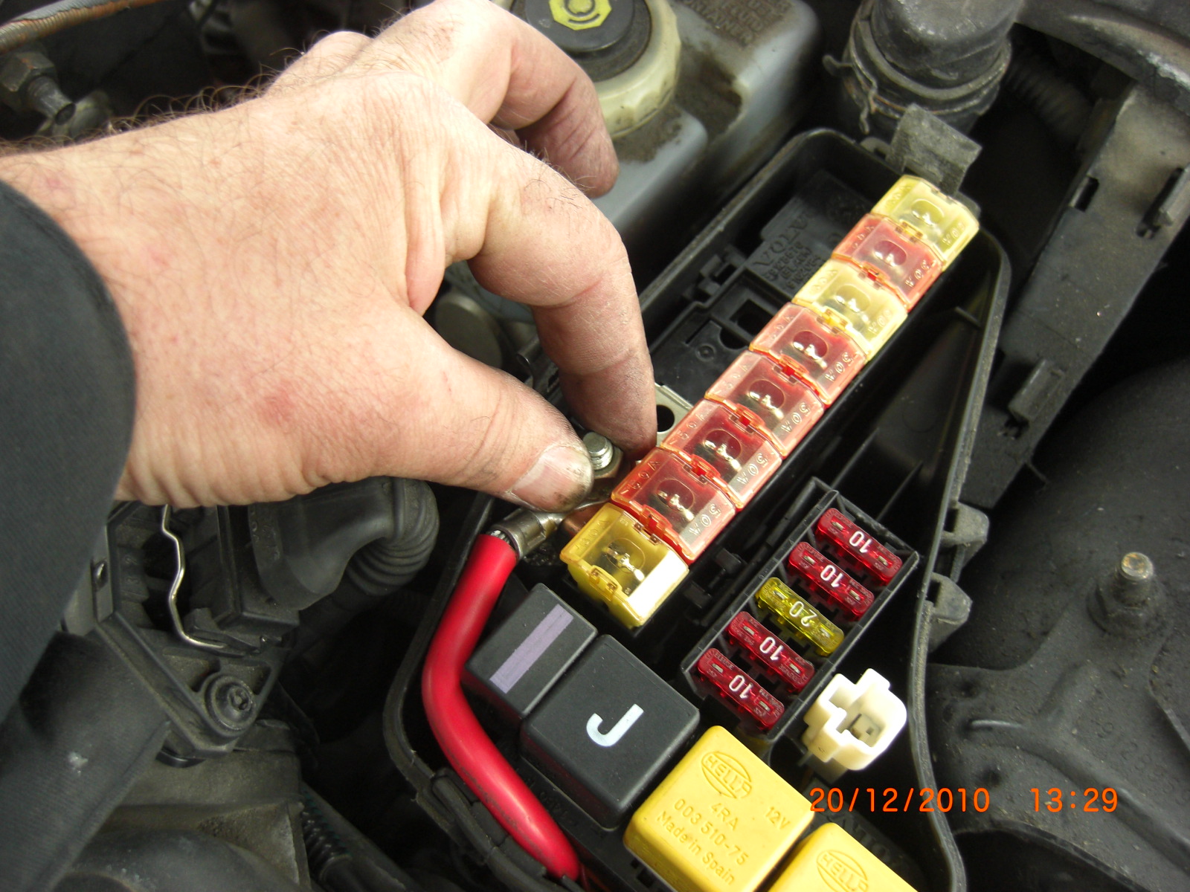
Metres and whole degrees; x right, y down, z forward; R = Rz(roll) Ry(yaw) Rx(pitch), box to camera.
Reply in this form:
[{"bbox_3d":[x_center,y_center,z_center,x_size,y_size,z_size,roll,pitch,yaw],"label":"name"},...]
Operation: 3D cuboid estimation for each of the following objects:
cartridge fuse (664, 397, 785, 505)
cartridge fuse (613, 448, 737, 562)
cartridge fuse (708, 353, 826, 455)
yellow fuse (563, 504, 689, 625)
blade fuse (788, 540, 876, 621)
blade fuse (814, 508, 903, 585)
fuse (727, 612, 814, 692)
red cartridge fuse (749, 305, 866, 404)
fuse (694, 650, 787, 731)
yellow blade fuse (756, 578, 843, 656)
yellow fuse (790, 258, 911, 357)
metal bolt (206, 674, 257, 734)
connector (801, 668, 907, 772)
[{"bbox_3d":[0.027,0.005,0.295,0.022,0.022,0.016,38,68,13],"label":"cartridge fuse"},{"bbox_3d":[0.017,0.016,0.289,0.022,0.022,0.016,38,68,13],"label":"cartridge fuse"},{"bbox_3d":[0.034,-0.005,0.279,0.021,0.025,0.014,39,69,12],"label":"cartridge fuse"},{"bbox_3d":[0.006,0.028,0.283,0.022,0.022,0.016,38,68,13],"label":"yellow fuse"},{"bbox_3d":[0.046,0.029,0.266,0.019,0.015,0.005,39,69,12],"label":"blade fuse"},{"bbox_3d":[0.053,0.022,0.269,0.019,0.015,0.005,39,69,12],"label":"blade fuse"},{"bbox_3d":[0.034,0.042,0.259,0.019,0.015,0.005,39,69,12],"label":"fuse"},{"bbox_3d":[0.044,-0.015,0.284,0.021,0.025,0.014,39,69,12],"label":"red cartridge fuse"},{"bbox_3d":[0.030,0.055,0.284,0.019,0.018,0.005,39,68,13],"label":"fuse"},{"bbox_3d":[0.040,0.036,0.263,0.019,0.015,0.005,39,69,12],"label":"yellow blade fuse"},{"bbox_3d":[0.059,-0.029,0.313,0.022,0.022,0.016,38,68,13],"label":"yellow fuse"},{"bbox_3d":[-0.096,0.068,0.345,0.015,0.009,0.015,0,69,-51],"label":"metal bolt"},{"bbox_3d":[0.055,0.059,0.280,0.017,0.018,0.018,38,68,13],"label":"connector"}]

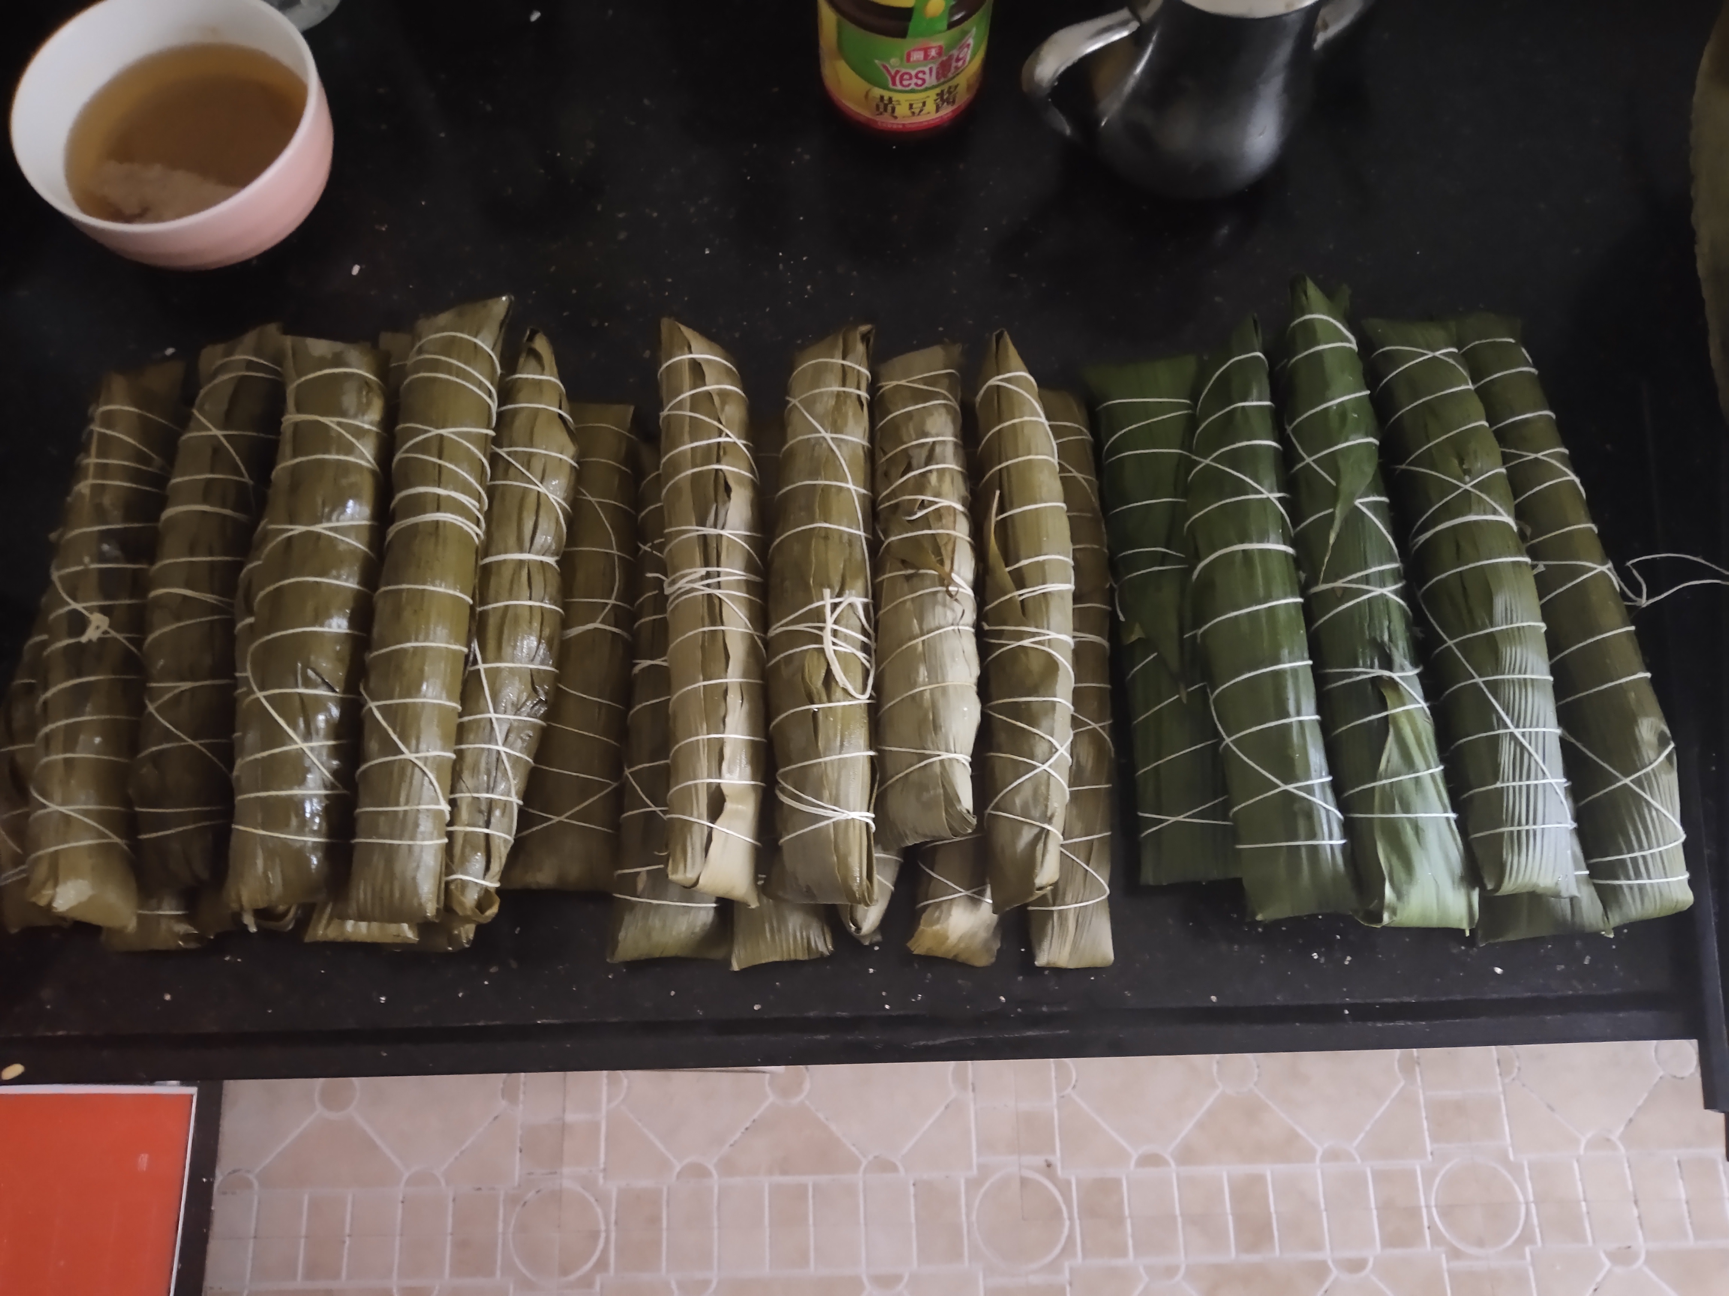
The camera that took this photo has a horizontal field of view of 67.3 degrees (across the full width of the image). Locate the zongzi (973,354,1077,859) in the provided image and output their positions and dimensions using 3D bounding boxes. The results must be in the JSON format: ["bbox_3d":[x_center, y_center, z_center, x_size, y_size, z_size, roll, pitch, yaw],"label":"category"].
[{"bbox_3d":[0.069,-0.018,0.579,0.040,0.038,0.253,0,74,-1],"label":"zongzi"}]

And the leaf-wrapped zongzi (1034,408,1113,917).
[{"bbox_3d":[0.082,0.005,0.546,0.033,0.031,0.246,0,73,0],"label":"leaf-wrapped zongzi"}]

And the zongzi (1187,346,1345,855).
[{"bbox_3d":[0.185,-0.024,0.596,0.047,0.042,0.267,-1,74,-1],"label":"zongzi"}]

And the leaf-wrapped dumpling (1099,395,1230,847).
[{"bbox_3d":[0.112,-0.015,0.482,0.040,0.034,0.190,-1,73,-1],"label":"leaf-wrapped dumpling"}]

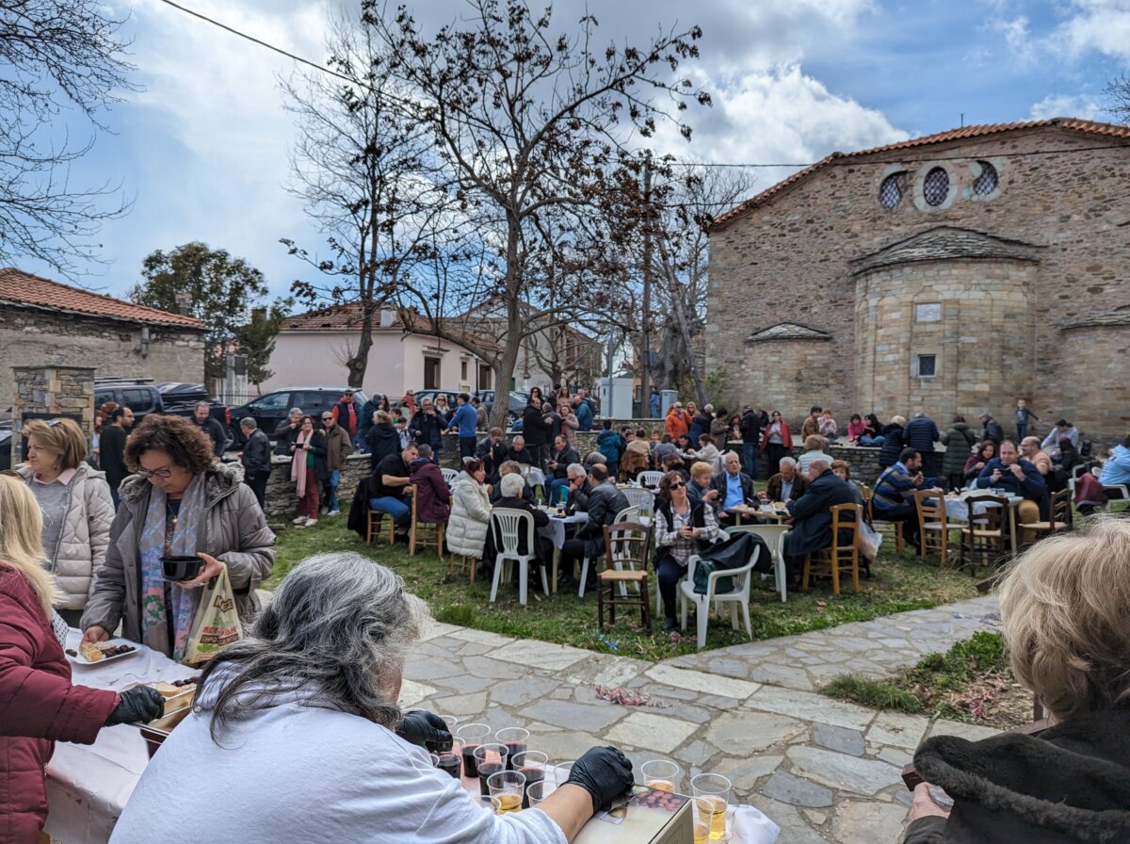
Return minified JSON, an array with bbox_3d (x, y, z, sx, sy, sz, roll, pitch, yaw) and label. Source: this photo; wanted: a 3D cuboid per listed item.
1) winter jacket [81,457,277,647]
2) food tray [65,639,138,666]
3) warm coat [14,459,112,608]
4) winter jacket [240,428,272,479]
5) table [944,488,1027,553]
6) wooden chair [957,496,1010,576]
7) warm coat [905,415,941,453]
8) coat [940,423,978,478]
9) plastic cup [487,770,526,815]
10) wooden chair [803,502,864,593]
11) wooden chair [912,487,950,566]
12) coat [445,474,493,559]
[{"bbox_3d":[-1.280,0.530,2.680,0.610,0.800,0.450,0,1,-10],"label":"winter jacket"},{"bbox_3d":[-1.572,0.782,2.656,0.190,0.025,0.195,1,2,28],"label":"food tray"},{"bbox_3d":[-2.300,0.515,3.500,0.480,0.670,0.330,1,1,6],"label":"warm coat"},{"bbox_3d":[-4.670,0.450,11.850,0.400,0.720,0.480,0,1,6],"label":"winter jacket"},{"bbox_3d":[5.330,1.357,10.150,1.100,0.740,0.800,-1,3,-45],"label":"table"},{"bbox_3d":[4.780,1.314,8.980,0.440,0.890,0.430,1,2,12],"label":"wooden chair"},{"bbox_3d":[6.944,0.236,15.315,0.660,0.730,0.420,1,2,22],"label":"warm coat"},{"bbox_3d":[6.750,0.470,13.450,0.600,0.940,0.420,1,1,19],"label":"coat"},{"bbox_3d":[-0.116,0.762,1.555,0.077,0.105,0.077,0,2,0],"label":"plastic cup"},{"bbox_3d":[2.800,1.320,8.200,0.420,0.890,0.430,-1,3,-37],"label":"wooden chair"},{"bbox_3d":[4.448,1.236,9.374,0.440,0.880,0.420,0,2,-26],"label":"wooden chair"},{"bbox_3d":[-1.020,0.985,8.350,0.480,0.910,0.480,0,1,-26],"label":"coat"}]

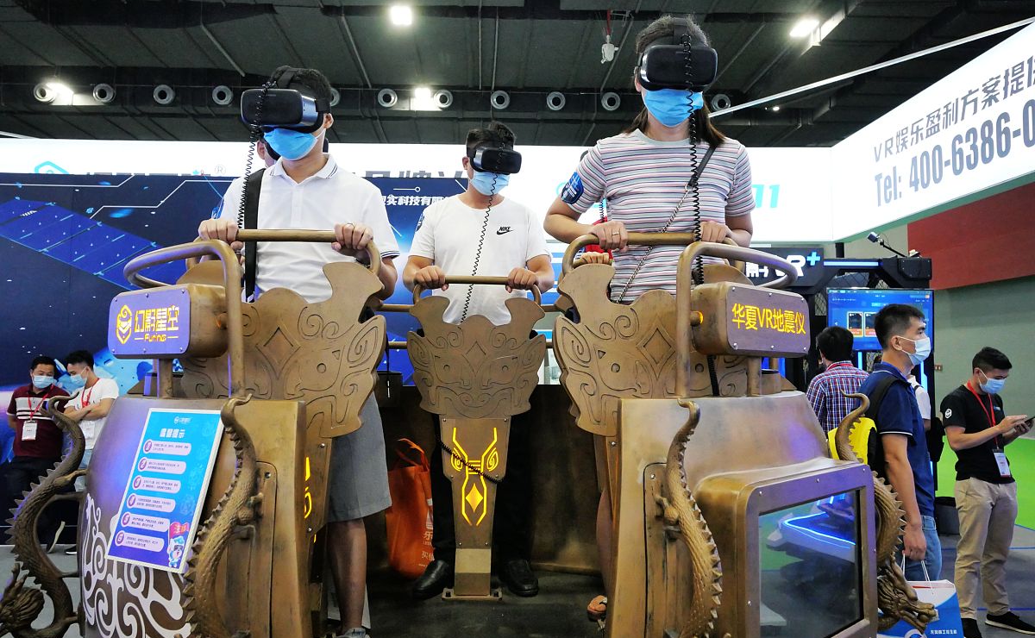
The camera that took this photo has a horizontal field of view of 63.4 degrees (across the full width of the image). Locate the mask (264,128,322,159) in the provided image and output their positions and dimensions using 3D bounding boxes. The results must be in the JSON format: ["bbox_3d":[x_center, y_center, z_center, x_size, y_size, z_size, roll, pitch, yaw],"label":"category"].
[{"bbox_3d":[-0.595,-0.461,2.200,0.142,0.100,0.100,0,-3,7],"label":"mask"}]

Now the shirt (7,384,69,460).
[{"bbox_3d":[-3.863,0.824,6.750,0.440,0.610,0.250,0,-3,-6],"label":"shirt"}]

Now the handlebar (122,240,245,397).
[{"bbox_3d":[-0.770,0.014,1.859,0.210,0.280,0.960,2,-3,-25],"label":"handlebar"}]

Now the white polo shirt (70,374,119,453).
[{"bbox_3d":[-3.552,0.790,7.000,0.460,0.620,0.270,-1,-3,24],"label":"white polo shirt"}]

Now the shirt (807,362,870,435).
[{"bbox_3d":[1.750,0.563,4.500,0.460,0.700,0.280,0,-3,-9],"label":"shirt"}]

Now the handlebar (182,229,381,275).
[{"bbox_3d":[-0.512,-0.146,1.830,0.430,0.095,0.070,0,-3,-3],"label":"handlebar"}]

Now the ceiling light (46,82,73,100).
[{"bbox_3d":[-12.047,-5.995,22.000,0.480,0.330,0.480,0,-3,-3],"label":"ceiling light"}]

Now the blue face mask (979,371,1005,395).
[{"bbox_3d":[2.675,0.367,4.720,0.140,0.110,0.095,1,17,-28],"label":"blue face mask"}]

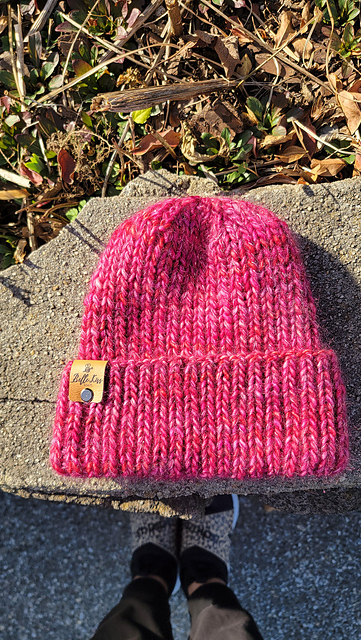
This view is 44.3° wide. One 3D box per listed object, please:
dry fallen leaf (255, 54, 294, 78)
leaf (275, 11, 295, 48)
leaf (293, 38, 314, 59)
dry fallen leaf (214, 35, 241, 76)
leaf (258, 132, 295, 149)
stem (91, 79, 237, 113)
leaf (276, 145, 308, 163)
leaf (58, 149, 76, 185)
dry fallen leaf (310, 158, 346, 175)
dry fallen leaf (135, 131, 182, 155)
[{"bbox_3d":[0.123,-0.330,0.570,0.057,0.012,0.032,31,74,10],"label":"dry fallen leaf"},{"bbox_3d":[0.124,-0.350,0.536,0.020,0.010,0.043,17,98,4],"label":"leaf"},{"bbox_3d":[0.148,-0.325,0.532,0.023,0.008,0.022,-7,95,8],"label":"leaf"},{"bbox_3d":[0.055,-0.310,0.521,0.024,0.012,0.046,-20,94,5],"label":"dry fallen leaf"},{"bbox_3d":[0.106,-0.199,0.488,0.042,0.010,0.009,-21,89,6],"label":"leaf"},{"bbox_3d":[-0.018,-0.275,0.541,0.180,0.022,0.024,-11,71,-4],"label":"stem"},{"bbox_3d":[0.122,-0.179,0.481,0.034,0.009,0.017,-7,89,7],"label":"leaf"},{"bbox_3d":[-0.119,-0.160,0.464,0.017,0.009,0.036,-13,99,-8],"label":"leaf"},{"bbox_3d":[0.160,-0.165,0.476,0.034,0.010,0.018,3,90,9],"label":"dry fallen leaf"},{"bbox_3d":[-0.030,-0.213,0.530,0.064,0.018,0.027,-23,73,-8],"label":"dry fallen leaf"}]

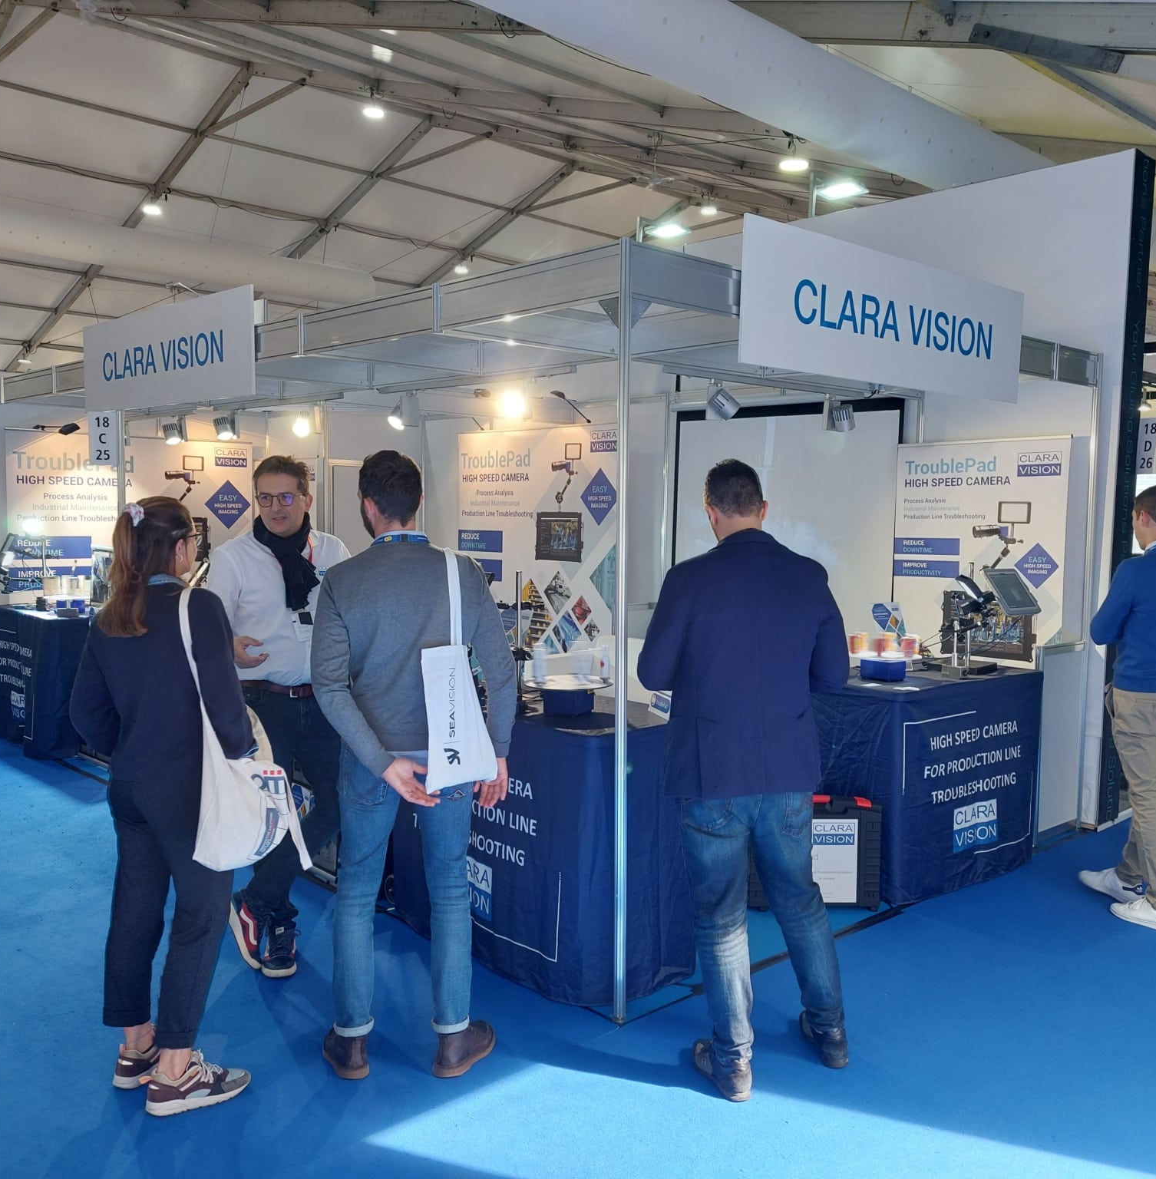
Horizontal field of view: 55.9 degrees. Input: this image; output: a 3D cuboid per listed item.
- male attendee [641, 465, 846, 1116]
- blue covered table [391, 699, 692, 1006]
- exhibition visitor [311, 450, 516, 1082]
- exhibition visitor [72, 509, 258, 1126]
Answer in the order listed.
[{"bbox_3d":[0.505,0.523,3.231,0.600,1.792,0.460,0,4,-9],"label":"male attendee"},{"bbox_3d":[-0.151,0.895,4.239,0.520,0.920,1.200,-3,6,-45],"label":"blue covered table"},{"bbox_3d":[-0.484,0.501,3.210,0.600,1.812,0.420,1,4,-3],"label":"exhibition visitor"},{"bbox_3d":[-1.178,0.581,3.078,0.480,1.653,0.390,4,5,37],"label":"exhibition visitor"}]

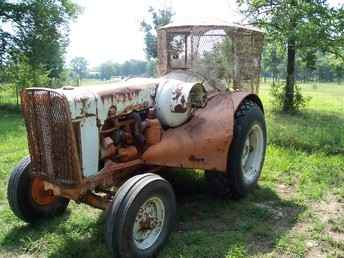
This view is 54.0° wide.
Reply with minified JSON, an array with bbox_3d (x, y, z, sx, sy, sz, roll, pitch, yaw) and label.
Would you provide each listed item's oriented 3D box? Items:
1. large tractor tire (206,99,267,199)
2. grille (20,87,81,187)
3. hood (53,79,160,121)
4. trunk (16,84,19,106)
[{"bbox_3d":[1.009,0.345,5.003,0.430,1.470,1.470,6,11,34],"label":"large tractor tire"},{"bbox_3d":[-1.072,0.059,3.029,0.630,0.800,0.150,6,16,34],"label":"grille"},{"bbox_3d":[-0.748,-0.302,3.459,0.610,0.360,1.250,6,15,34],"label":"hood"},{"bbox_3d":[-8.459,-1.834,18.500,0.110,1.300,0.110,0,9,0],"label":"trunk"}]

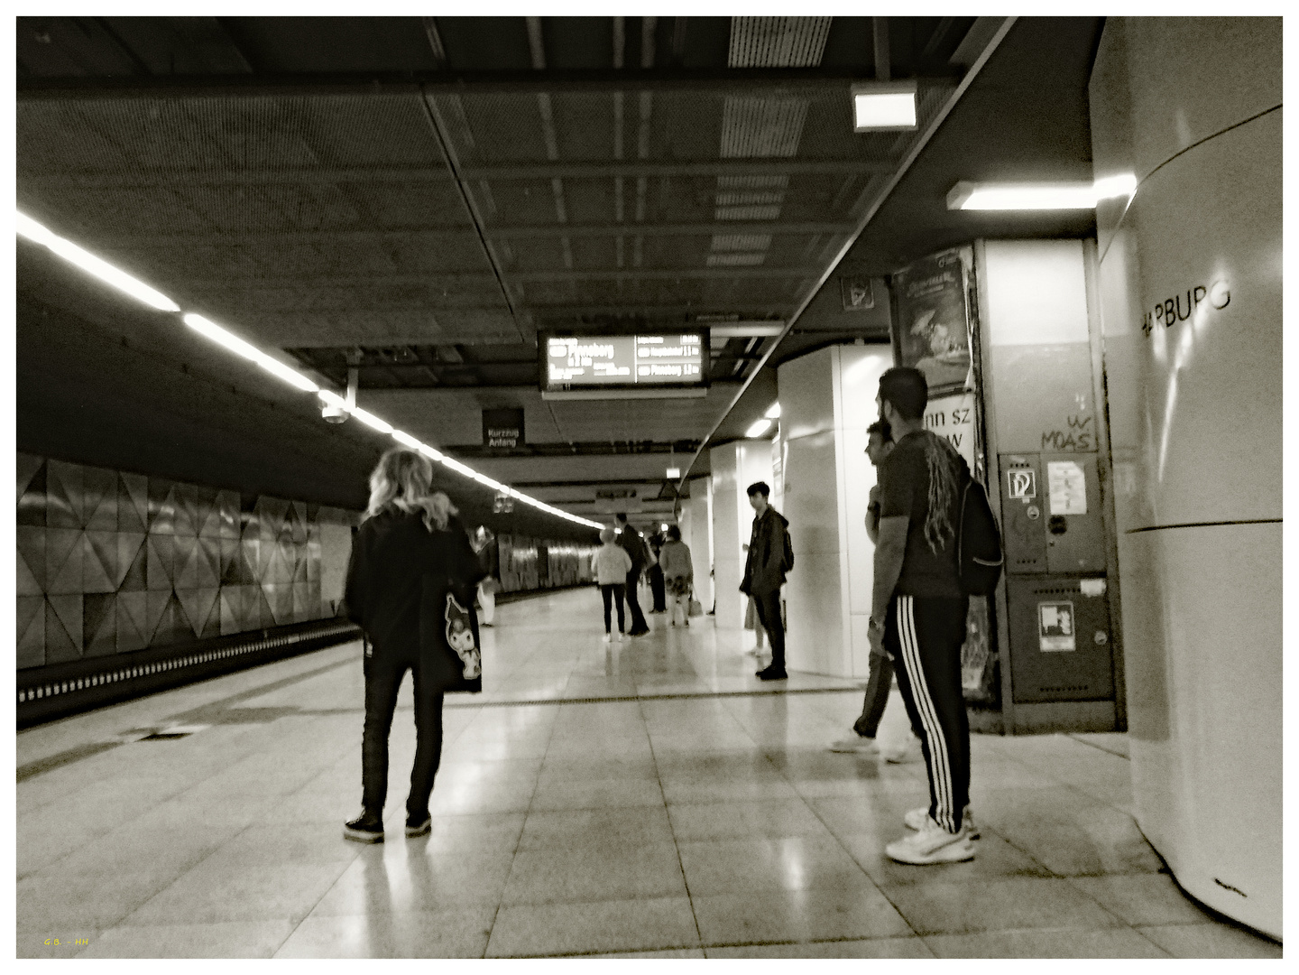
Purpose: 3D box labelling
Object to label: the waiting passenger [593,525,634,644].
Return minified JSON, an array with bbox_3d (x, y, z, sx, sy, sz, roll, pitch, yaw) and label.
[{"bbox_3d":[-0.514,1.370,13.919,0.540,1.569,0.360,-2,-4,-5],"label":"waiting passenger"}]

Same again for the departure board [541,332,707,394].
[{"bbox_3d":[-0.199,-0.959,7.696,1.307,0.453,0.250,-2,-4,-3],"label":"departure board"}]

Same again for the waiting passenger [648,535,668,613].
[{"bbox_3d":[0.188,1.796,21.246,0.480,1.802,0.360,-3,-5,11],"label":"waiting passenger"}]

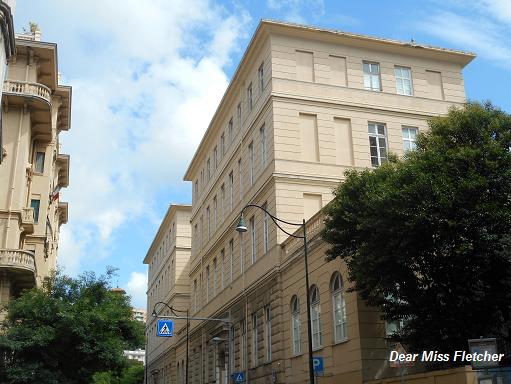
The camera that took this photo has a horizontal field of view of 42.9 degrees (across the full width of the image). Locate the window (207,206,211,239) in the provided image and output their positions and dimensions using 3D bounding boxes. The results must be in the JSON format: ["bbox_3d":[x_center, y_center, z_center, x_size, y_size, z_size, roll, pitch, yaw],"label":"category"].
[{"bbox_3d":[-3.477,2.411,49.798,0.250,2.793,0.980,5,-21,-15],"label":"window"}]

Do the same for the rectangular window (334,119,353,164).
[{"bbox_3d":[5.042,-2.887,37.362,1.073,2.905,0.200,5,-21,-15],"label":"rectangular window"}]

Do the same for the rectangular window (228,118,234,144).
[{"bbox_3d":[-1.638,-4.339,47.346,0.220,1.992,1.104,5,-21,-15],"label":"rectangular window"}]

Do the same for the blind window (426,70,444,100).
[{"bbox_3d":[11.415,-6.768,41.511,1.104,1.992,0.220,5,-21,-15],"label":"blind window"}]

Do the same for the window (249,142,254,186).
[{"bbox_3d":[-0.132,-1.654,38.824,0.250,2.773,0.941,5,-21,-15],"label":"window"}]

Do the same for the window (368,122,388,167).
[{"bbox_3d":[7.855,-2.941,41.462,1.231,3.204,0.200,5,-21,-15],"label":"window"}]

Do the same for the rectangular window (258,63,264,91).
[{"bbox_3d":[0.457,-6.808,39.683,0.200,1.961,0.999,5,-21,-15],"label":"rectangular window"}]

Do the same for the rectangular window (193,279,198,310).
[{"bbox_3d":[-5.473,9.742,60.434,0.200,3.042,1.260,5,-21,-15],"label":"rectangular window"}]

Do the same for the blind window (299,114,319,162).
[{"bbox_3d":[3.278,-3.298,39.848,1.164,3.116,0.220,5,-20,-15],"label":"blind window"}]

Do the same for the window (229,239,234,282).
[{"bbox_3d":[-1.380,4.405,41.488,0.250,2.773,0.980,5,-21,-15],"label":"window"}]

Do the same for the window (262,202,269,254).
[{"bbox_3d":[0.724,2.221,39.805,0.200,3.132,1.098,5,-21,-15],"label":"window"}]

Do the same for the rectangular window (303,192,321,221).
[{"bbox_3d":[2.977,1.488,33.792,1.029,2.832,0.250,5,-21,-15],"label":"rectangular window"}]

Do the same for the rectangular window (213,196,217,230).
[{"bbox_3d":[-2.974,1.787,50.299,0.220,2.952,1.104,5,-21,-15],"label":"rectangular window"}]

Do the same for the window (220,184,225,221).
[{"bbox_3d":[-2.264,0.915,48.004,0.220,2.952,1.104,5,-21,-15],"label":"window"}]

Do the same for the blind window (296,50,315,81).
[{"bbox_3d":[3.202,-8.059,41.950,1.177,2.160,0.200,5,-21,-15],"label":"blind window"}]

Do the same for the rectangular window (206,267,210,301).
[{"bbox_3d":[-3.942,7.908,55.331,0.200,3.096,1.224,5,-21,-15],"label":"rectangular window"}]

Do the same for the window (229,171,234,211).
[{"bbox_3d":[-1.554,0.044,45.708,0.220,2.952,1.104,5,-21,-15],"label":"window"}]

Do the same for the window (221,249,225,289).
[{"bbox_3d":[-2.410,6.038,50.233,0.200,3.078,1.170,5,-21,-15],"label":"window"}]

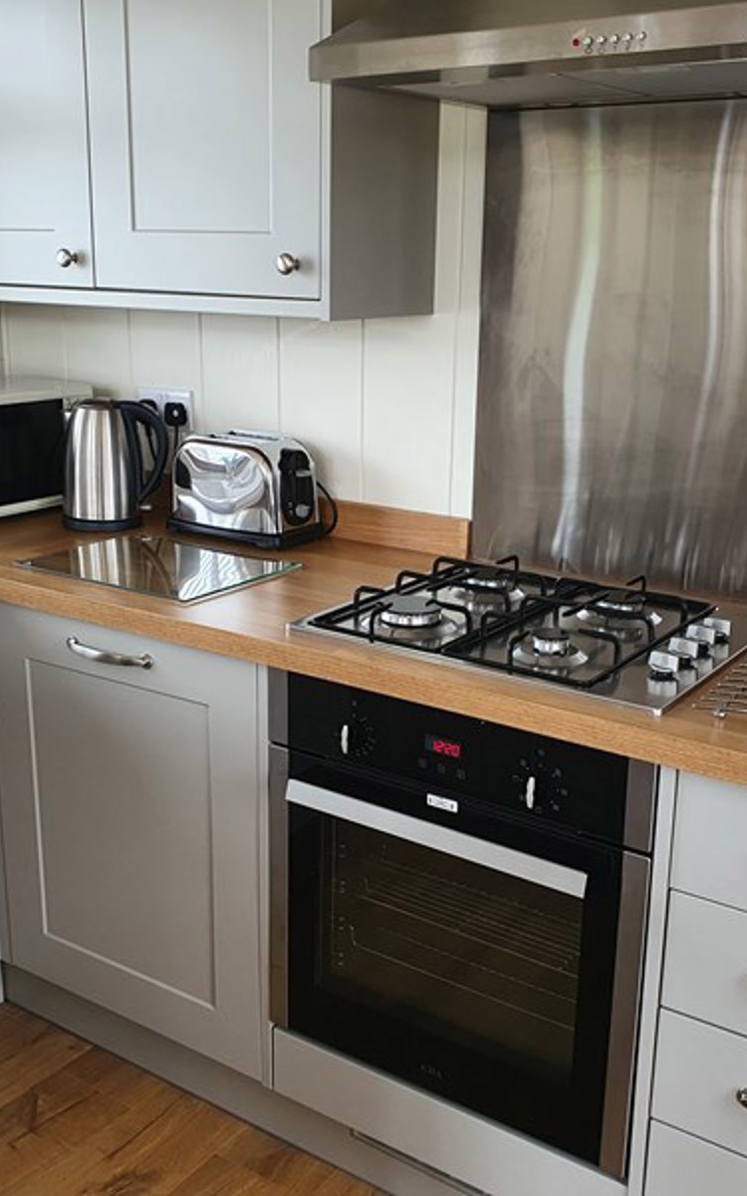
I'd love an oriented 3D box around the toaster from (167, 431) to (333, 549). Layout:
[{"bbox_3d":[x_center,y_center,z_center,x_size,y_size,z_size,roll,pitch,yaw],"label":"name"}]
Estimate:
[{"bbox_3d":[-0.253,-0.222,2.353,0.275,0.195,0.155,11,18,32],"label":"toaster"}]

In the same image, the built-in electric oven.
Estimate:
[{"bbox_3d":[0.228,0.372,1.835,0.595,0.595,0.570,11,18,33],"label":"built-in electric oven"}]

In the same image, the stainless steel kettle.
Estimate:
[{"bbox_3d":[-0.526,-0.269,2.415,0.220,0.248,0.158,1,15,2],"label":"stainless steel kettle"}]

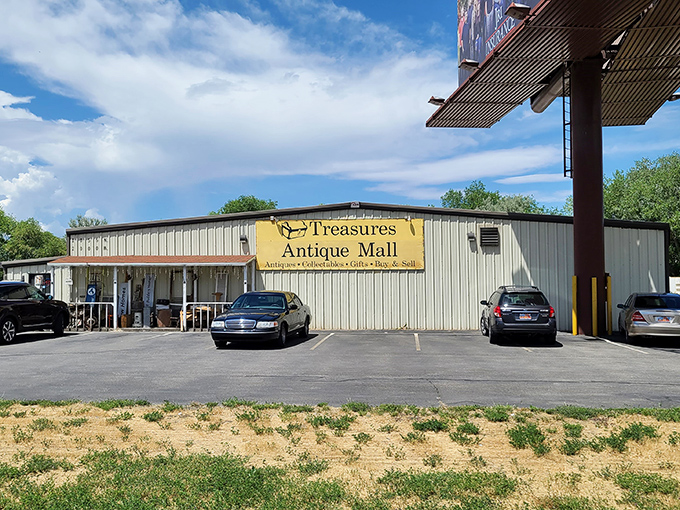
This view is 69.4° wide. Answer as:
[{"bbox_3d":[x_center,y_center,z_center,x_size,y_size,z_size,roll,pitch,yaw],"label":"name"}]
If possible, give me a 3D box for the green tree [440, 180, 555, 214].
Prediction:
[{"bbox_3d":[13.811,-1.308,42.754,10.000,10.267,9.000,0,-3,3],"label":"green tree"}]

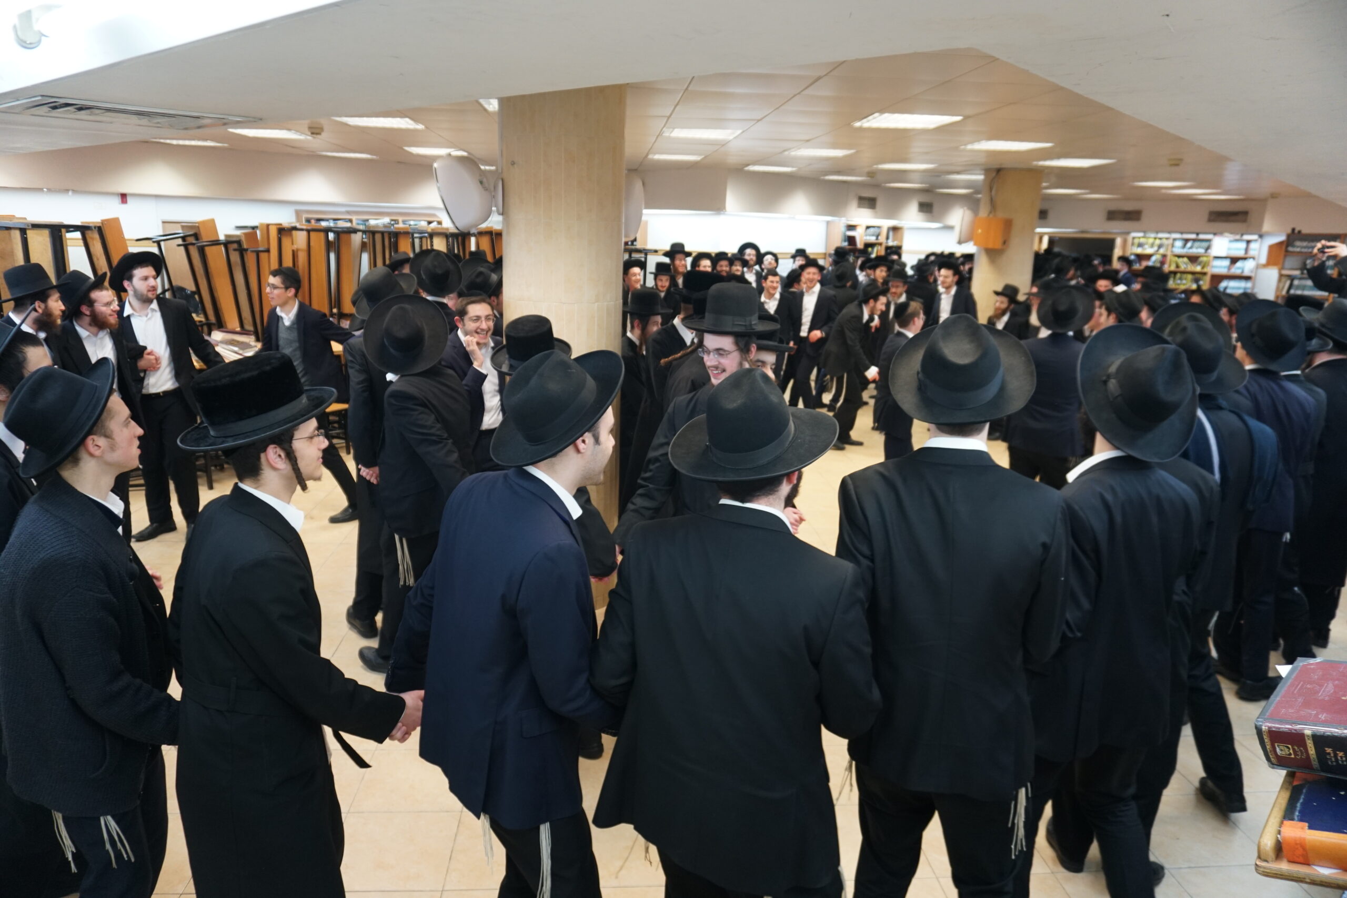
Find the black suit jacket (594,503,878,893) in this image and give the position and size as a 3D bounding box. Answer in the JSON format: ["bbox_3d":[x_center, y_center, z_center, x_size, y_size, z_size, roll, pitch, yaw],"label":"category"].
[{"bbox_3d":[0.137,0.474,1.896,0.600,0.770,0.360,7,15,19],"label":"black suit jacket"}]

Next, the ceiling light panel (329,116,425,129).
[{"bbox_3d":[-2.244,-2.495,6.843,0.590,0.050,0.590,1,14,-5],"label":"ceiling light panel"}]

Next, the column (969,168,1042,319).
[{"bbox_3d":[3.731,-1.725,10.259,0.617,2.769,0.617,1,14,-5],"label":"column"}]

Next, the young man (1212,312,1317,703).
[{"bbox_3d":[2.816,0.238,4.219,0.520,1.820,0.450,-6,15,-29],"label":"young man"}]

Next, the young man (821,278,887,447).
[{"bbox_3d":[1.780,-0.800,8.722,0.600,1.590,0.500,5,14,12],"label":"young man"}]

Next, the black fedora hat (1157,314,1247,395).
[{"bbox_3d":[1.955,-0.347,3.346,0.360,0.160,0.390,-15,23,-17],"label":"black fedora hat"}]

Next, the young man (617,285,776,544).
[{"bbox_3d":[0.147,0.278,3.631,0.680,1.850,0.500,9,15,27],"label":"young man"}]

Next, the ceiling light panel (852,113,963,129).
[{"bbox_3d":[1.525,-2.153,5.844,0.590,0.060,0.590,1,13,-5],"label":"ceiling light panel"}]

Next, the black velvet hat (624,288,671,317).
[{"bbox_3d":[-0.188,-1.067,6.532,0.360,0.150,0.330,2,13,0],"label":"black velvet hat"}]

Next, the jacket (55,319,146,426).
[{"bbox_3d":[-3.328,-0.379,5.177,0.400,0.750,0.580,12,17,36],"label":"jacket"}]

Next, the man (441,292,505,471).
[{"bbox_3d":[-0.994,0.085,4.550,0.550,1.730,0.420,-6,15,-29],"label":"man"}]

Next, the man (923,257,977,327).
[{"bbox_3d":[3.132,-1.179,10.180,0.550,1.840,0.400,12,17,36],"label":"man"}]

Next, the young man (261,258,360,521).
[{"bbox_3d":[-2.414,-0.341,6.067,0.620,1.720,0.450,11,17,35],"label":"young man"}]

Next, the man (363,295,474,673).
[{"bbox_3d":[-1.148,0.168,4.160,0.540,1.750,0.500,6,14,18],"label":"man"}]

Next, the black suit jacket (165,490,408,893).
[{"bbox_3d":[-0.844,0.595,2.007,0.420,1.080,0.540,-9,17,-36],"label":"black suit jacket"}]

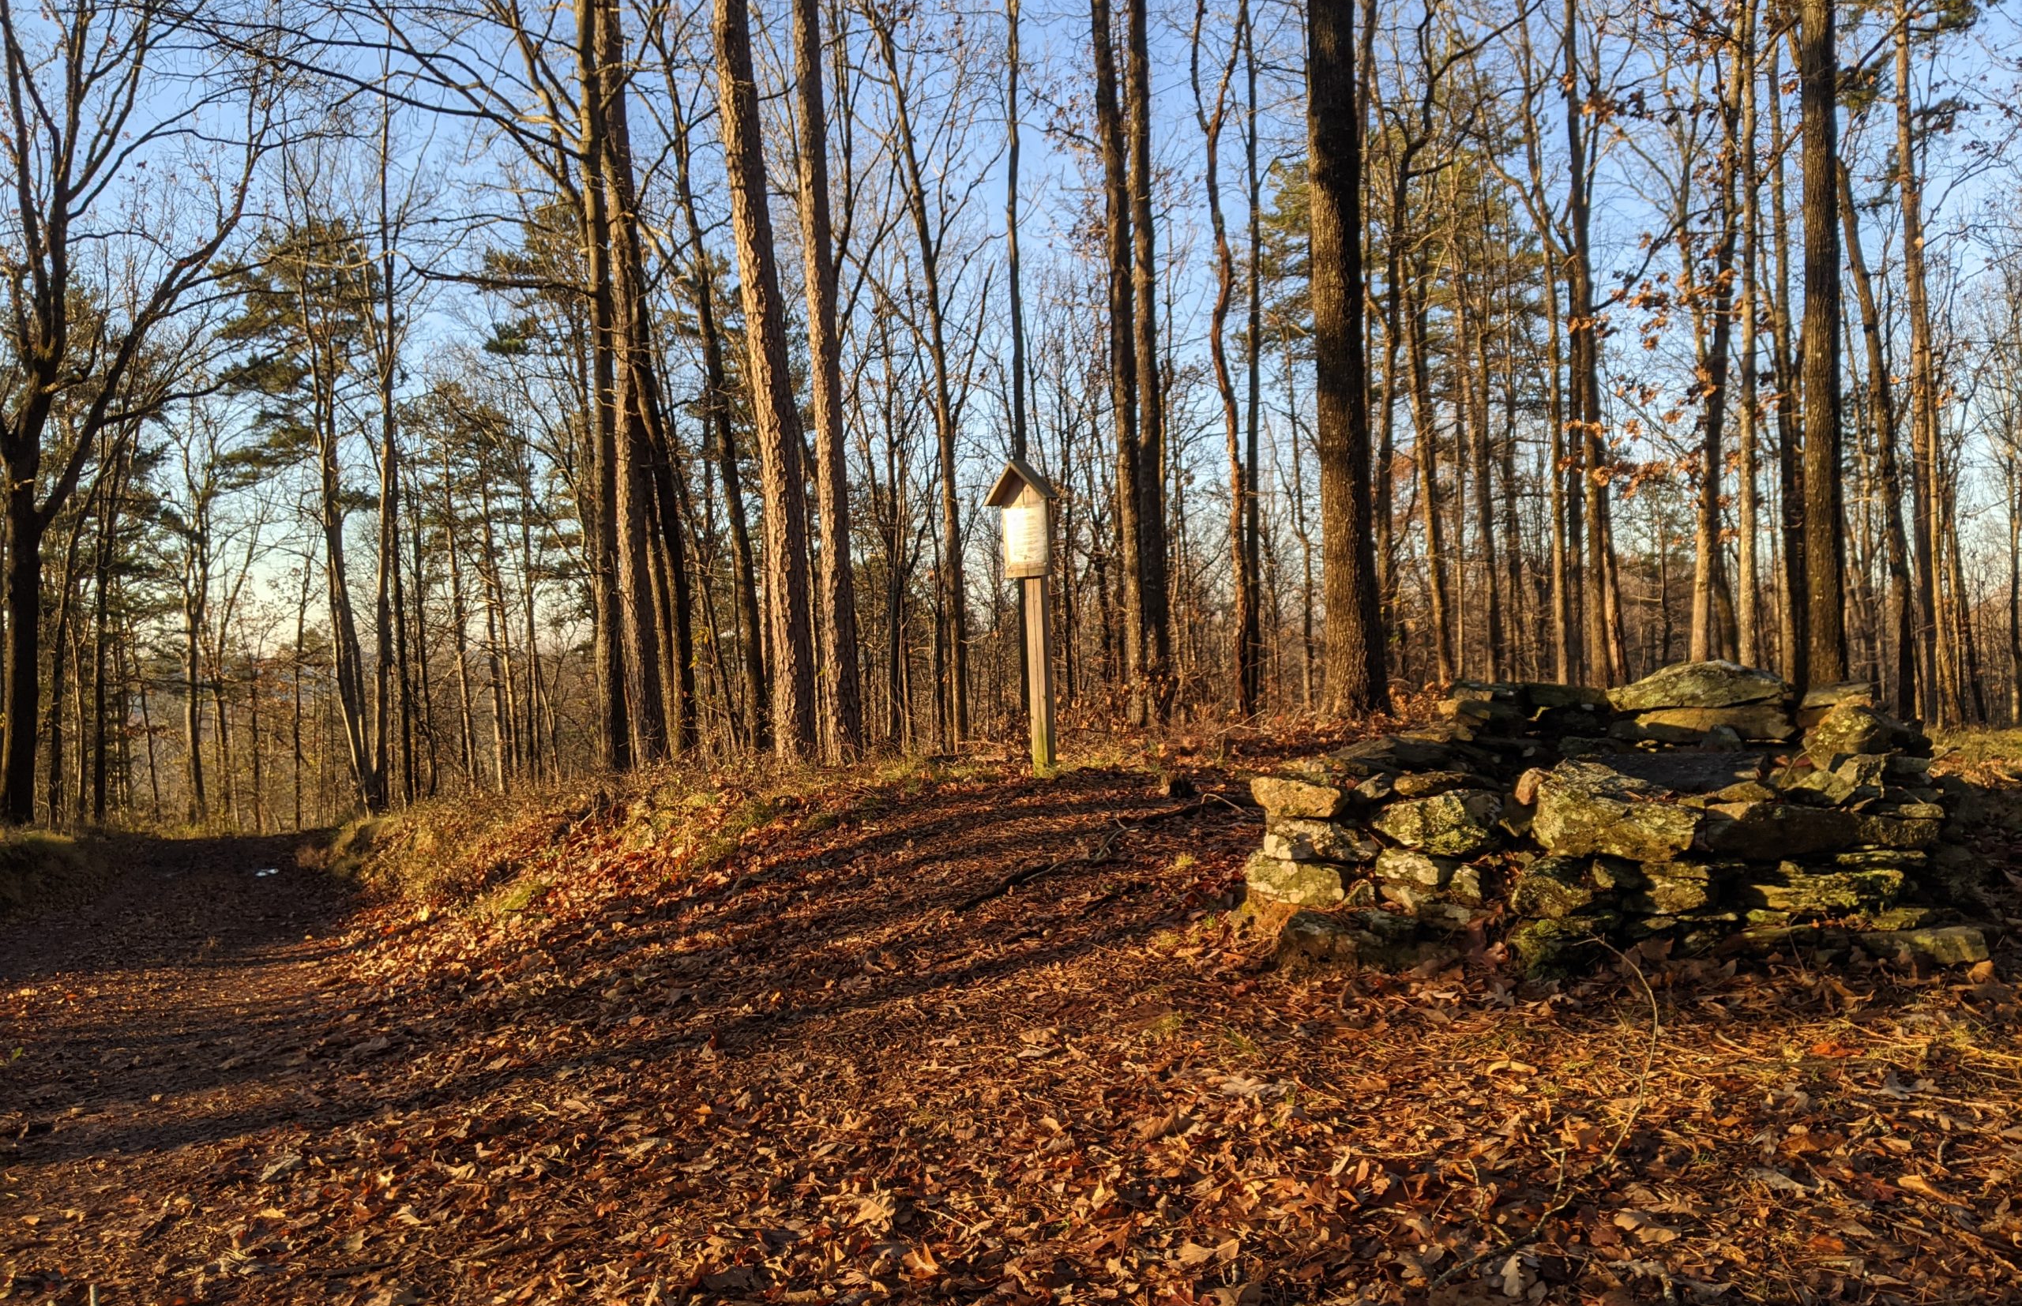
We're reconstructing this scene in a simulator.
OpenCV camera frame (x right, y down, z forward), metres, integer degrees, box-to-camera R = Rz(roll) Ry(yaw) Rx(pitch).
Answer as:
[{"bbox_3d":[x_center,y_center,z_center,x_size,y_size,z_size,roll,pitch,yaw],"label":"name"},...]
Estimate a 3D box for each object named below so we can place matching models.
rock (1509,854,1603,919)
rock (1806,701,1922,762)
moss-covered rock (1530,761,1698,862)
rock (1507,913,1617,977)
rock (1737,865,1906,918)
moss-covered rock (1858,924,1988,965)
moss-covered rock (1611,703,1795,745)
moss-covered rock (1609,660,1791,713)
[{"bbox_3d":[1.834,0.783,5.300,0.280,0.190,0.280,-1,1,8],"label":"rock"},{"bbox_3d":[3.254,0.297,6.000,0.410,0.220,0.340,-1,1,10],"label":"rock"},{"bbox_3d":[2.056,0.536,5.380,0.510,0.290,0.420,-1,1,8],"label":"moss-covered rock"},{"bbox_3d":[1.765,0.933,5.050,0.336,0.195,0.280,-2,1,5],"label":"rock"},{"bbox_3d":[2.762,0.811,5.380,0.510,0.160,0.320,-1,1,10],"label":"rock"},{"bbox_3d":[3.112,0.989,5.380,0.410,0.130,0.280,-1,1,10],"label":"moss-covered rock"},{"bbox_3d":[2.965,0.304,6.750,0.753,0.184,0.450,-2,1,5],"label":"moss-covered rock"},{"bbox_3d":[2.973,0.146,6.800,0.757,0.222,0.500,-2,1,5],"label":"moss-covered rock"}]

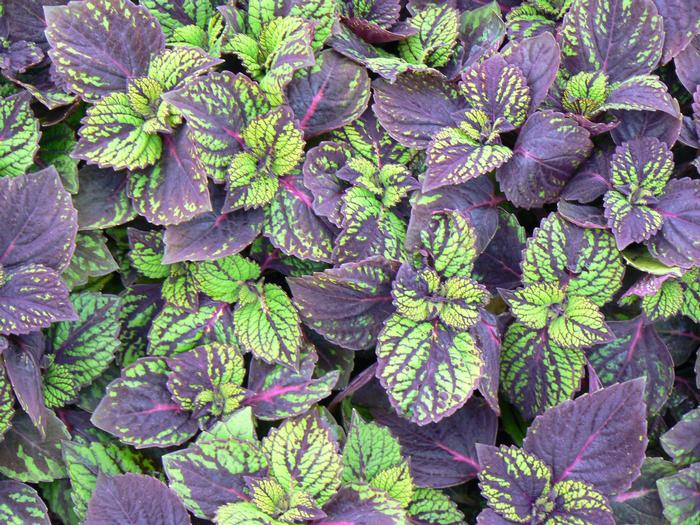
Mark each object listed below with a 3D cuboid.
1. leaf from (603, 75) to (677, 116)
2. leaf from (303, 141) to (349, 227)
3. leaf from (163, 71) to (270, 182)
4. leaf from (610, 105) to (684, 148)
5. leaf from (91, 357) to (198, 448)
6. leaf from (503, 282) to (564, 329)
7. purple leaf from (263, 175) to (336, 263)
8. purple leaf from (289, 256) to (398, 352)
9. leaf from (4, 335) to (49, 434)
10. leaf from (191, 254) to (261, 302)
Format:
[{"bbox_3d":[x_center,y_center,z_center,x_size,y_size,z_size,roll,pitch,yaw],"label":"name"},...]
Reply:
[{"bbox_3d":[0.182,-0.106,1.688,0.054,0.012,0.049,2,36,-17],"label":"leaf"},{"bbox_3d":[-0.014,-0.050,1.682,0.042,0.022,0.050,6,59,-3],"label":"leaf"},{"bbox_3d":[-0.086,-0.091,1.670,0.079,0.017,0.067,33,72,28],"label":"leaf"},{"bbox_3d":[0.178,-0.081,1.587,0.044,0.011,0.048,6,55,5],"label":"leaf"},{"bbox_3d":[-0.123,0.085,1.593,0.066,0.020,0.052,-10,68,2],"label":"leaf"},{"bbox_3d":[0.112,0.026,1.617,0.042,0.014,0.035,11,62,13],"label":"leaf"},{"bbox_3d":[-0.031,-0.025,1.641,0.047,0.012,0.064,-30,77,-18],"label":"purple leaf"},{"bbox_3d":[-0.002,0.024,1.639,0.072,0.020,0.055,7,70,9],"label":"purple leaf"},{"bbox_3d":[-0.201,0.075,1.620,0.026,0.020,0.060,-20,80,-23],"label":"leaf"},{"bbox_3d":[-0.072,0.009,1.500,0.044,0.007,0.028,24,65,28],"label":"leaf"}]

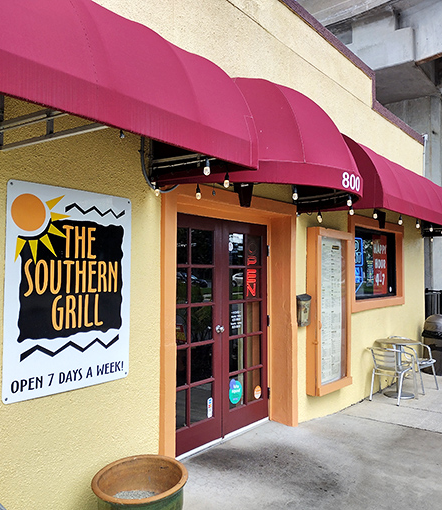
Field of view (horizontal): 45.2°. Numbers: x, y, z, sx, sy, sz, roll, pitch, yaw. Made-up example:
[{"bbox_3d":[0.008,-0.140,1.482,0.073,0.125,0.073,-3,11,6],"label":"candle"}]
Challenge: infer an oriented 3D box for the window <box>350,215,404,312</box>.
[{"bbox_3d":[2.205,0.136,7.476,0.110,1.186,2.147,-2,-3,37],"label":"window"}]

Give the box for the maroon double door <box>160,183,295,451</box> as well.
[{"bbox_3d":[0.098,0.588,4.763,0.238,2.265,2.026,-2,-3,37],"label":"maroon double door"}]

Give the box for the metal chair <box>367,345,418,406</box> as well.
[{"bbox_3d":[2.242,1.555,7.018,0.560,0.710,0.580,-2,-3,41],"label":"metal chair"}]

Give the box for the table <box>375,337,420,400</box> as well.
[{"bbox_3d":[2.448,1.557,7.265,0.610,0.725,0.610,-2,-3,37],"label":"table"}]

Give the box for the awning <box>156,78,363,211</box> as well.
[{"bbox_3d":[0.600,-1.005,4.489,1.042,1.048,2.133,-2,-3,37],"label":"awning"}]

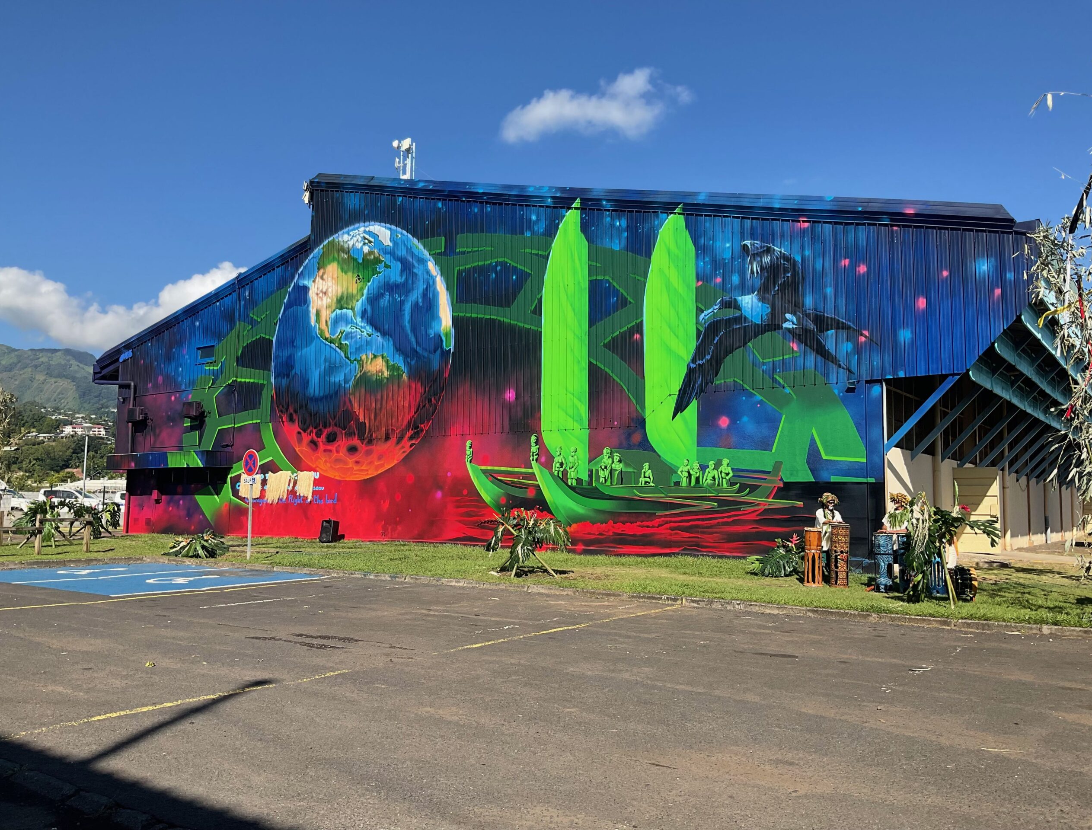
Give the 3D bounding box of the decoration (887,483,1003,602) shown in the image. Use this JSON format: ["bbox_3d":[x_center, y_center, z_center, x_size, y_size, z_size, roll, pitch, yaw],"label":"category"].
[{"bbox_3d":[6.685,2.194,15.500,1.739,1.954,1.500,-2,-6,23],"label":"decoration"}]

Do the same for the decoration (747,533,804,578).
[{"bbox_3d":[4.808,2.892,19.200,1.251,0.900,1.000,-1,-6,14],"label":"decoration"}]

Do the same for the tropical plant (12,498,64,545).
[{"bbox_3d":[-14.487,3.076,26.600,1.564,1.372,1.500,4,-7,-28],"label":"tropical plant"}]

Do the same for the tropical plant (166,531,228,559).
[{"bbox_3d":[-8.918,3.277,23.700,1.586,0.655,1.350,3,-6,-20],"label":"tropical plant"}]

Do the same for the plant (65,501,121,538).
[{"bbox_3d":[-15.037,3.461,30.800,1.783,1.213,1.500,3,-6,-26],"label":"plant"}]

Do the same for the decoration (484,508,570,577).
[{"bbox_3d":[-0.391,2.655,19.500,1.764,1.444,1.400,1,-6,-1],"label":"decoration"}]

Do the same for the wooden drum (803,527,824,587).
[{"bbox_3d":[5.014,2.663,17.400,0.350,1.100,0.350,-1,-6,16],"label":"wooden drum"}]

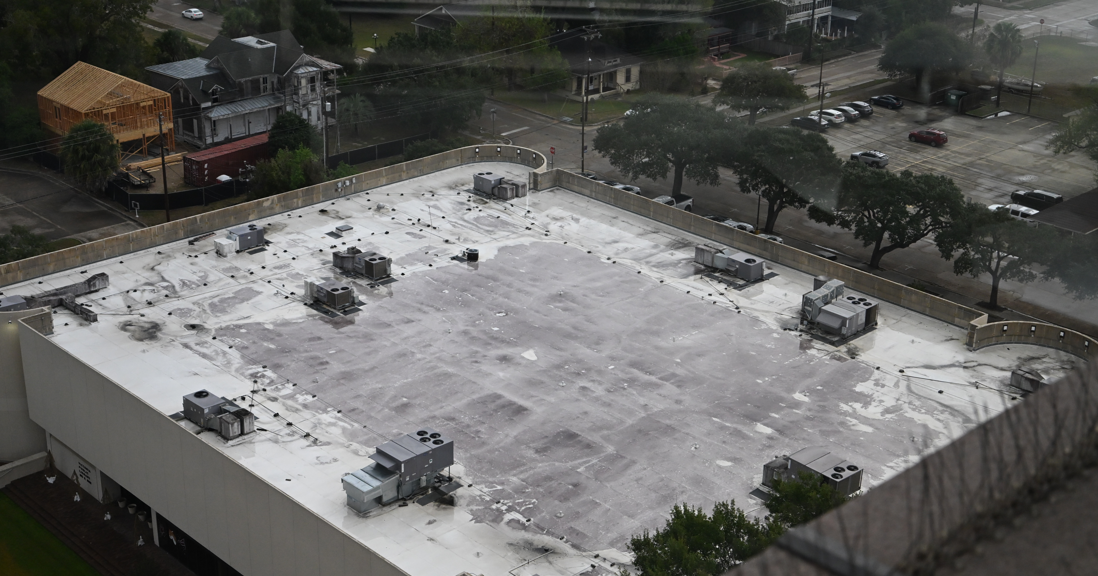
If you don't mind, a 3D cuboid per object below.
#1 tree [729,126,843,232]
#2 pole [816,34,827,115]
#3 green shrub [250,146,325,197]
[{"bbox_3d":[22.708,-10.151,145.919,11.100,10.300,11.100,1,22,0],"label":"tree"},{"bbox_3d":[35.450,-28.582,198.085,0.350,8.701,0.350,-19,30,-40],"label":"pole"},{"bbox_3d":[-27.689,-12.191,161.028,6.200,4.500,4.200,-19,30,-40],"label":"green shrub"}]

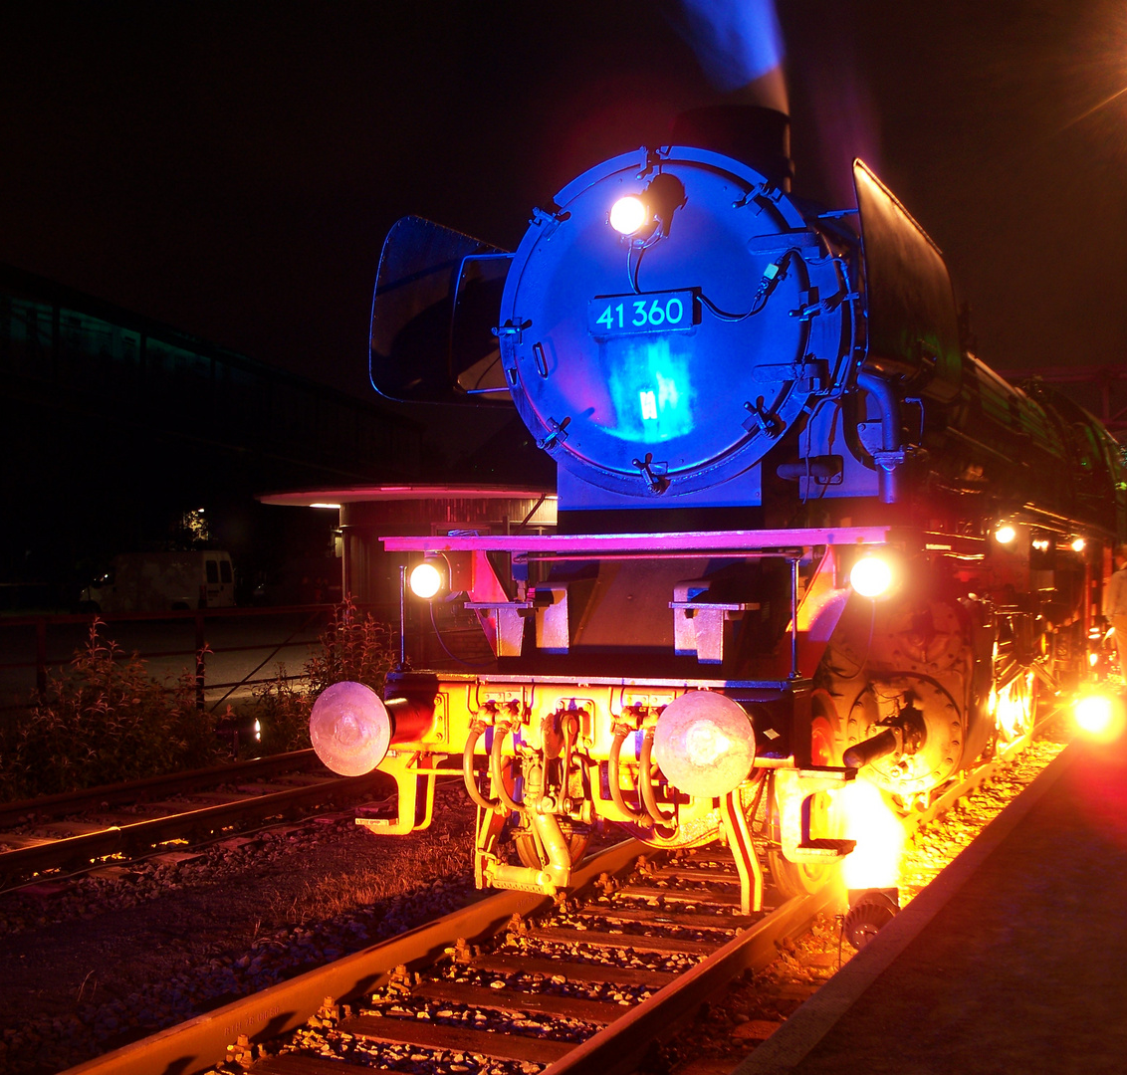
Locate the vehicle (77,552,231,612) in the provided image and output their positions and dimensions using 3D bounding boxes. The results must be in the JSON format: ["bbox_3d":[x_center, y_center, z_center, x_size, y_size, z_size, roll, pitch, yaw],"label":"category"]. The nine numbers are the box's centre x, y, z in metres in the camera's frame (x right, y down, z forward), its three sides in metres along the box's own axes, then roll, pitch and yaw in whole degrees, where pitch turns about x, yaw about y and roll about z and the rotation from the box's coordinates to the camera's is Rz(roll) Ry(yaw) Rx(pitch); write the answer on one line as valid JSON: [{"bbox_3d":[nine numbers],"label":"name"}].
[{"bbox_3d":[-13.000,1.580,47.600,4.650,2.250,1.980,-1,-2,17],"label":"vehicle"}]

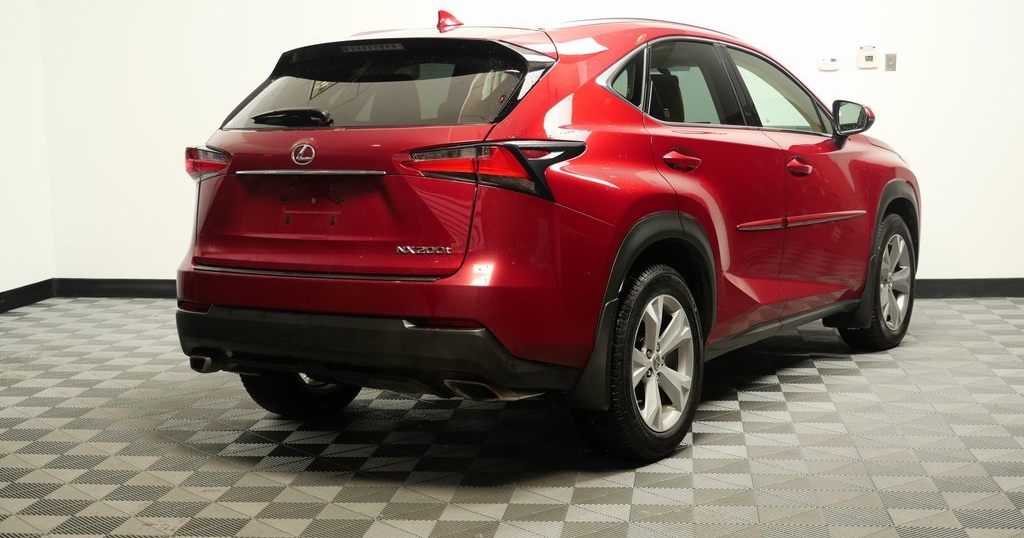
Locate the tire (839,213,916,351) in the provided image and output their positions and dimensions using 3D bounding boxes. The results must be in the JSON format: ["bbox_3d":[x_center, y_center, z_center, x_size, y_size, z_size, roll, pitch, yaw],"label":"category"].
[{"bbox_3d":[1.935,0.068,6.930,0.230,0.715,0.715,3,7,34],"label":"tire"}]

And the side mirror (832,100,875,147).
[{"bbox_3d":[1.585,-0.683,6.034,0.220,0.210,0.170,3,7,34],"label":"side mirror"}]

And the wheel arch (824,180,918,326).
[{"bbox_3d":[1.903,-0.115,6.771,0.220,0.690,1.000,2,7,33],"label":"wheel arch"}]

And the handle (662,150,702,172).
[{"bbox_3d":[0.612,-0.390,4.655,0.052,0.070,0.230,2,7,33],"label":"handle"}]

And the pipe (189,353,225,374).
[{"bbox_3d":[-1.134,0.348,4.868,0.135,0.068,0.160,3,7,34],"label":"pipe"}]

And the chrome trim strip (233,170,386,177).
[{"bbox_3d":[-0.680,-0.317,4.317,0.665,0.022,0.030,2,7,33],"label":"chrome trim strip"}]

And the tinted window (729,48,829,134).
[{"bbox_3d":[1.213,-0.790,5.878,0.060,0.404,0.950,-23,-7,34],"label":"tinted window"}]

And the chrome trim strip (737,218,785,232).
[{"bbox_3d":[1.008,-0.174,5.261,0.030,0.042,0.480,2,7,33],"label":"chrome trim strip"}]

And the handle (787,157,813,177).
[{"bbox_3d":[1.243,-0.435,5.606,0.052,0.072,0.225,2,7,33],"label":"handle"}]

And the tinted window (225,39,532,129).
[{"bbox_3d":[-0.518,-0.621,4.609,1.240,0.418,0.110,3,-34,34],"label":"tinted window"}]

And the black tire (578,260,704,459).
[{"bbox_3d":[0.458,0.333,4.734,0.230,0.715,0.715,3,7,34],"label":"black tire"}]

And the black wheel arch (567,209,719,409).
[{"bbox_3d":[0.448,0.115,4.550,0.190,0.620,0.950,2,7,33],"label":"black wheel arch"}]

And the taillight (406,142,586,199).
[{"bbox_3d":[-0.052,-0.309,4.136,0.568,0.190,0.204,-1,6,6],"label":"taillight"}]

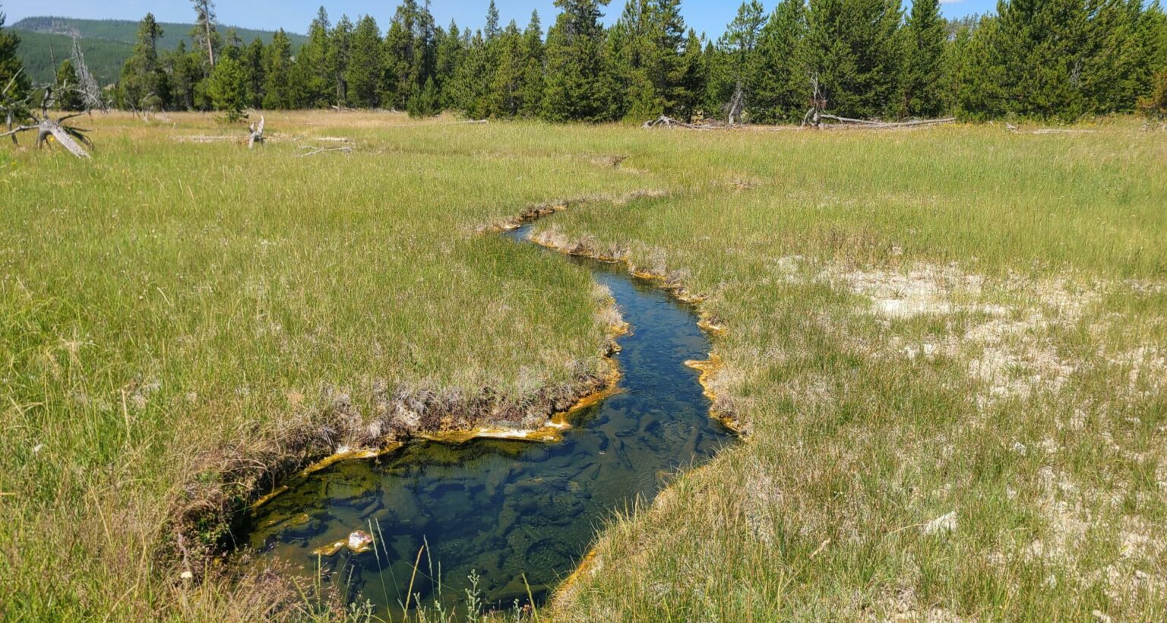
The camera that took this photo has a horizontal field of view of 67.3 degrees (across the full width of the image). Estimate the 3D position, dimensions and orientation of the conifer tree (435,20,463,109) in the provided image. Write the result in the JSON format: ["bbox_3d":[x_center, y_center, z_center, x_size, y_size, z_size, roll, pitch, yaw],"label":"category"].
[{"bbox_3d":[-11.046,-20.213,71.997,2.468,7.068,2.468,-2,14,-8],"label":"conifer tree"}]

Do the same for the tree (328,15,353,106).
[{"bbox_3d":[-22.757,-23.451,82.249,2.379,8.354,2.379,-4,15,-15],"label":"tree"}]

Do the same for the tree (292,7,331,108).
[{"bbox_3d":[-19.760,-18.450,63.760,2.940,7.070,2.940,0,14,0],"label":"tree"}]

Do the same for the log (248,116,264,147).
[{"bbox_3d":[-8.881,-4.897,23.785,0.470,0.849,0.600,-5,15,-20],"label":"log"}]

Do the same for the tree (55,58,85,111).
[{"bbox_3d":[-38.586,-16.953,65.775,2.325,3.776,2.325,-8,16,-29],"label":"tree"}]

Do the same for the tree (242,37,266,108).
[{"bbox_3d":[-24.070,-17.420,64.020,1.780,4.950,1.780,0,14,0],"label":"tree"}]

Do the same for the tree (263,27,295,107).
[{"bbox_3d":[-22.250,-17.670,63.960,2.330,5.580,2.330,0,14,0],"label":"tree"}]

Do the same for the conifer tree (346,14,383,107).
[{"bbox_3d":[-19.919,-22.777,79.959,3.427,8.162,3.427,-3,14,-13],"label":"conifer tree"}]

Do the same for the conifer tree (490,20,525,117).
[{"bbox_3d":[-4.210,-13.400,48.480,1.970,5.150,1.970,0,14,0],"label":"conifer tree"}]

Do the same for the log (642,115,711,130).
[{"bbox_3d":[3.877,-7.886,36.366,2.875,0.518,0.900,0,14,0],"label":"log"}]

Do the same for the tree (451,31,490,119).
[{"bbox_3d":[-6.220,-13.010,48.030,2.260,4.680,2.260,0,14,0],"label":"tree"}]

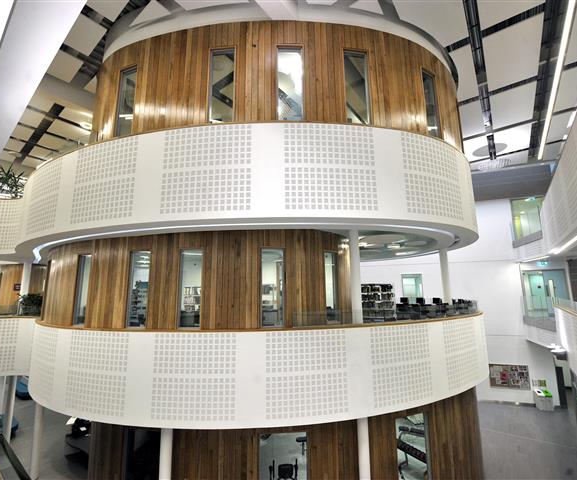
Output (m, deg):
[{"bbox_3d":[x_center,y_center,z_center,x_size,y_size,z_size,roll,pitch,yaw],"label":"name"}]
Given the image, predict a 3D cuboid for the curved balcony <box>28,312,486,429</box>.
[{"bbox_3d":[-0.977,2.962,7.296,14.800,1.800,3.900,-1,-8,0],"label":"curved balcony"}]

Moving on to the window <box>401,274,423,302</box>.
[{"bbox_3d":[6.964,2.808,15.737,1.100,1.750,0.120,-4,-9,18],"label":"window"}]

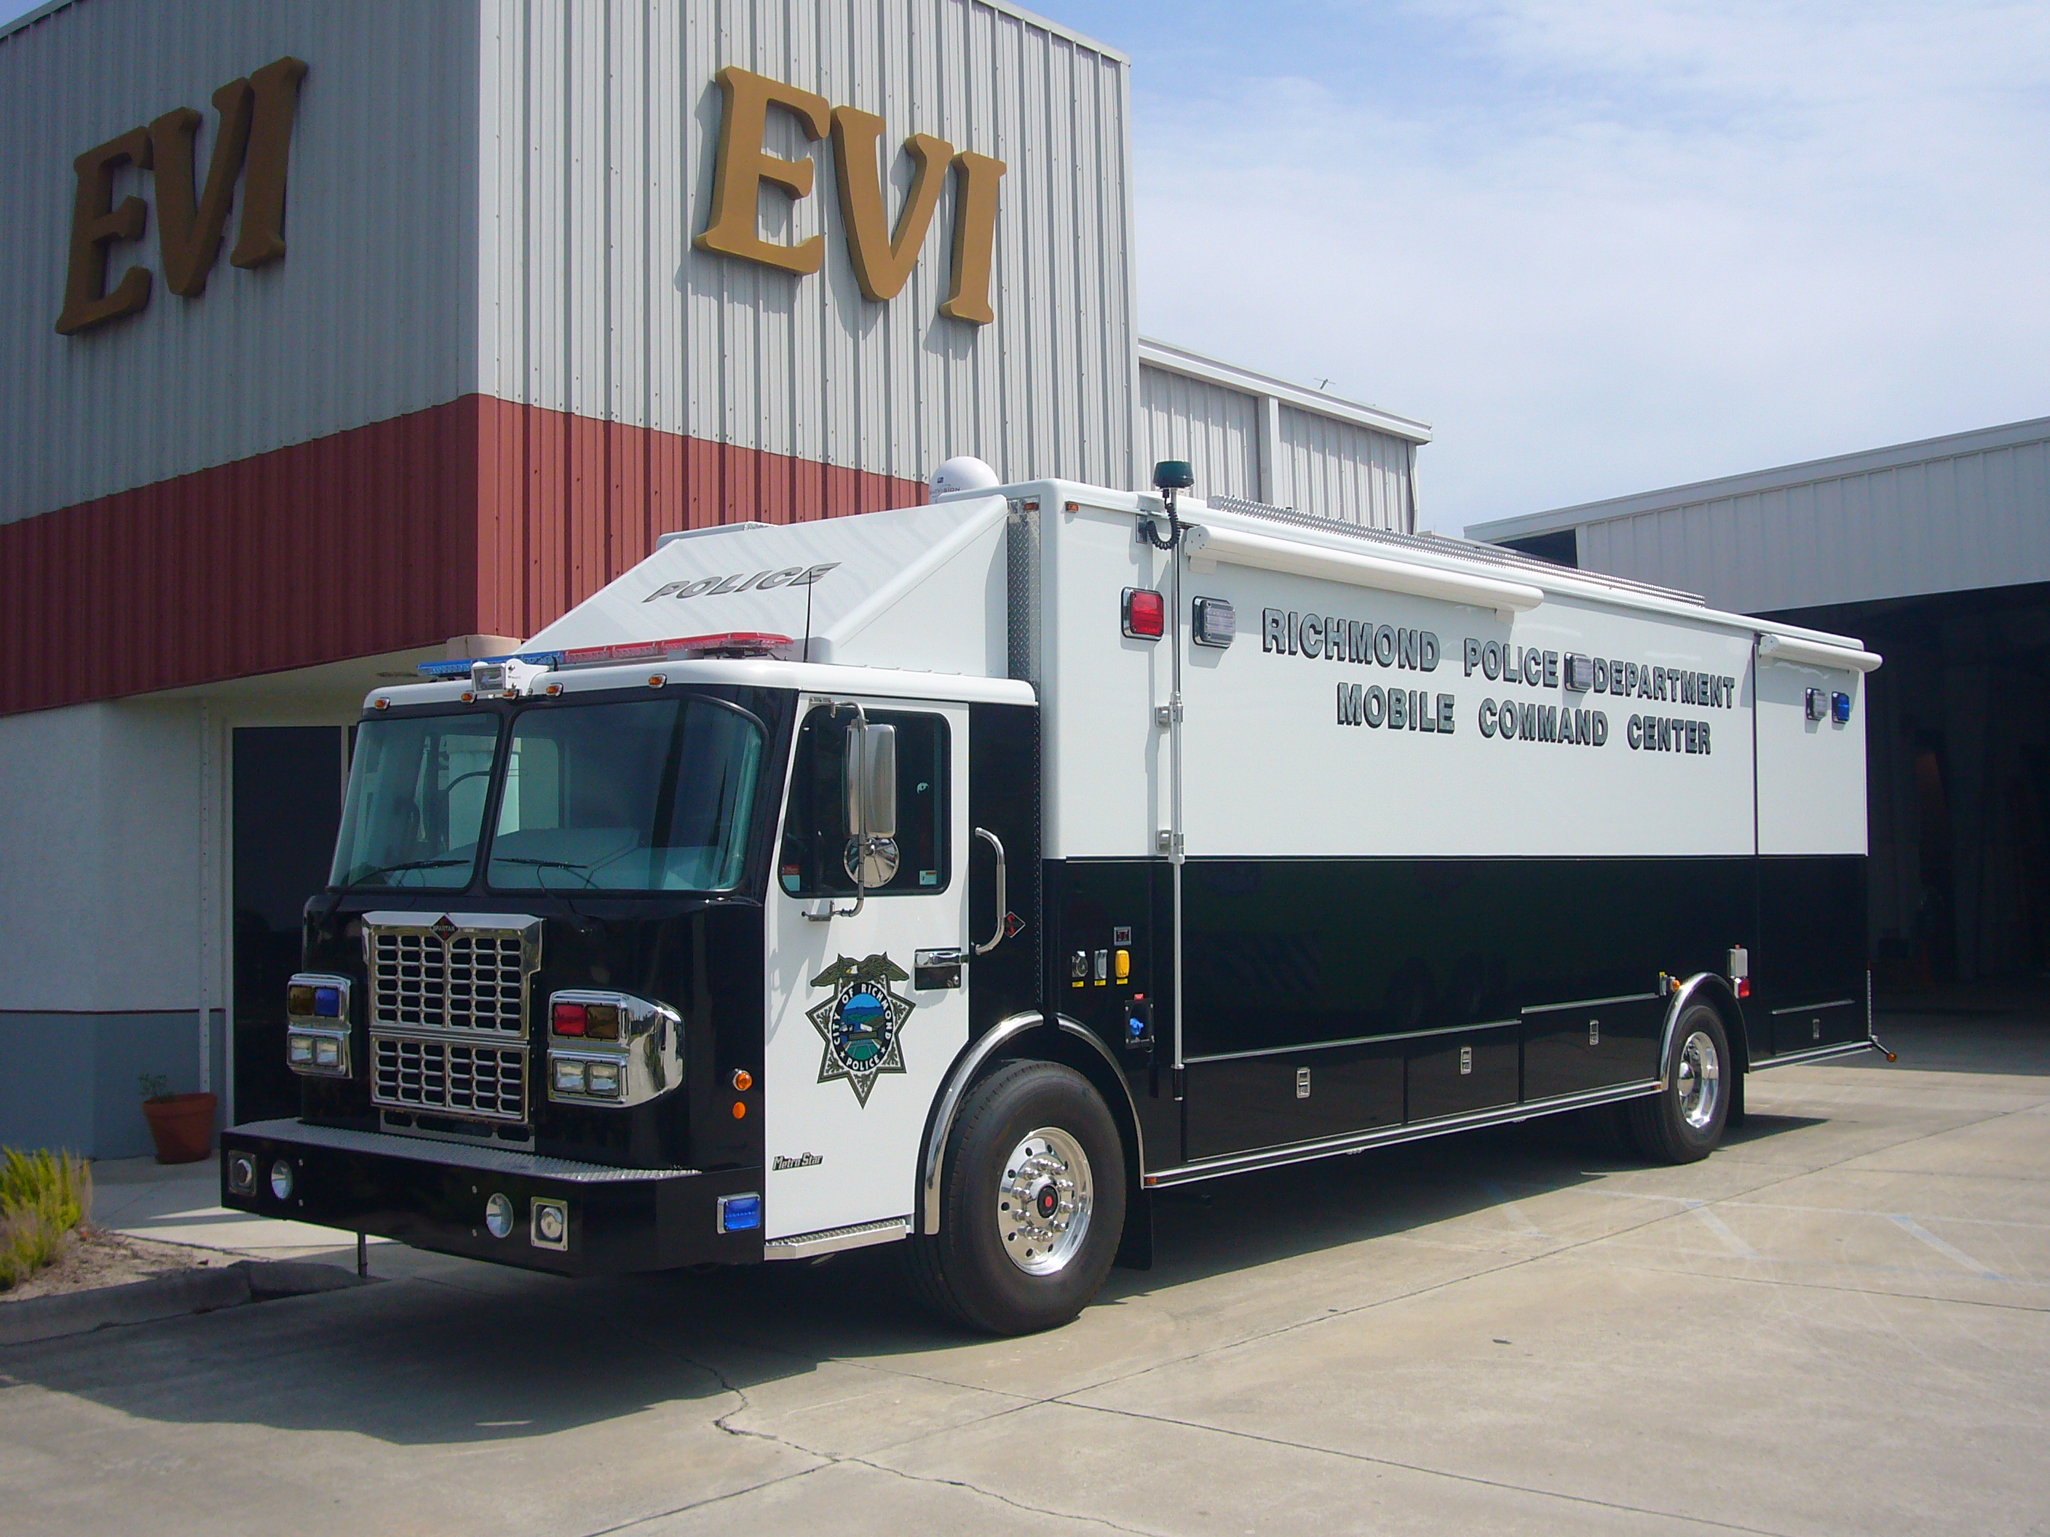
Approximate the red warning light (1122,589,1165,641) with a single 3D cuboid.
[{"bbox_3d":[0.508,-0.653,9.744,0.065,0.214,0.248,-2,-3,39],"label":"red warning light"}]

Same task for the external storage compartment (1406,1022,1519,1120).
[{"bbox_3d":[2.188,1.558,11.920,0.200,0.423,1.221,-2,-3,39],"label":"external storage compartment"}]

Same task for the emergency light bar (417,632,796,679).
[{"bbox_3d":[-1.697,-0.427,9.121,1.950,0.090,0.320,-2,-3,39],"label":"emergency light bar"}]

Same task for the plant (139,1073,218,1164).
[{"bbox_3d":[-5.272,2.177,14.400,0.470,0.540,0.470,-2,-3,39],"label":"plant"}]

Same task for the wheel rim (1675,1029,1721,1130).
[{"bbox_3d":[4.113,1.932,14.344,0.200,0.597,0.597,-2,-3,39],"label":"wheel rim"}]

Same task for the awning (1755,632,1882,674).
[{"bbox_3d":[5.423,-0.781,15.685,0.140,0.145,1.920,-2,-3,39],"label":"awning"}]

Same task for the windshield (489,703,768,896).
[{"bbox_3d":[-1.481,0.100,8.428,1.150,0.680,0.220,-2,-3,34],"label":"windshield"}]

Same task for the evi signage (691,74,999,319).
[{"bbox_3d":[-1.095,-3.789,15.567,0.130,1.240,2.940,-5,-5,40],"label":"evi signage"}]

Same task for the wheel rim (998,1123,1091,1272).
[{"bbox_3d":[0.030,1.746,9.346,0.190,0.597,0.597,-2,-3,39],"label":"wheel rim"}]

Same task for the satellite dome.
[{"bbox_3d":[-0.293,-1.328,11.292,0.341,0.400,0.341,0,-2,0],"label":"satellite dome"}]

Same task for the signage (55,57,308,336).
[{"bbox_3d":[-5.592,-3.685,15.185,2.940,1.240,0.130,-5,-5,40],"label":"signage"}]

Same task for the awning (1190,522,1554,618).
[{"bbox_3d":[1.741,-0.935,11.213,0.140,0.145,3.120,-2,-3,39],"label":"awning"}]

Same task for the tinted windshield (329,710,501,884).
[{"bbox_3d":[-2.405,0.131,9.162,1.150,0.680,0.220,-2,-3,44],"label":"tinted windshield"}]

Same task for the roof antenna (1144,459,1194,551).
[{"bbox_3d":[0.617,-1.120,9.803,0.180,0.379,0.180,-2,-3,39],"label":"roof antenna"}]

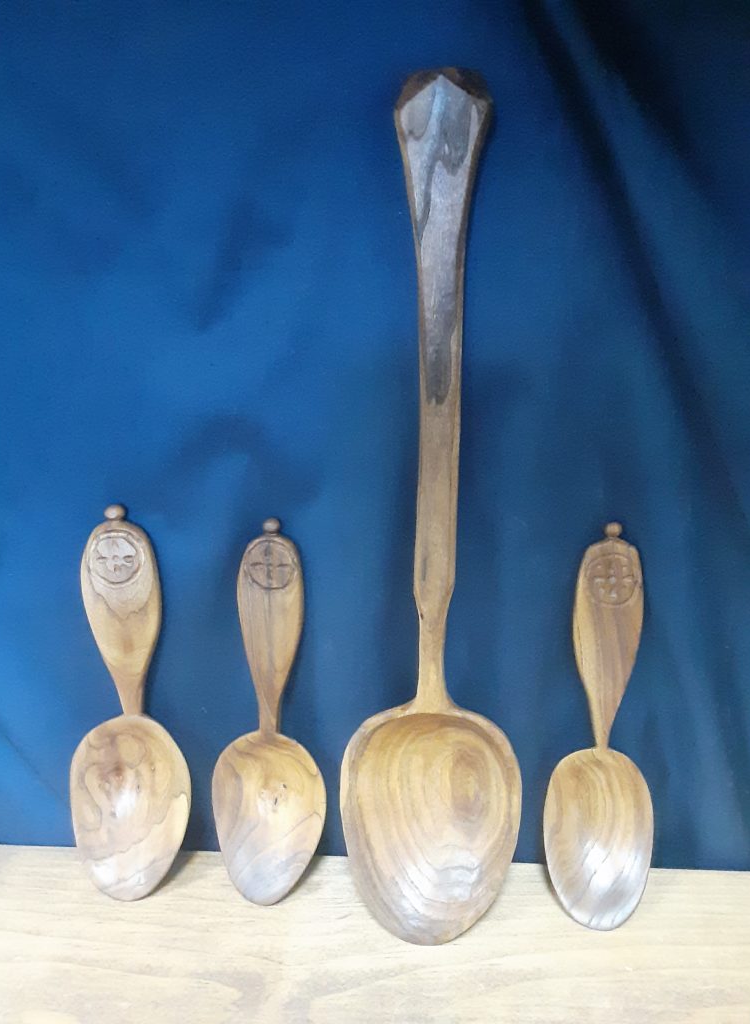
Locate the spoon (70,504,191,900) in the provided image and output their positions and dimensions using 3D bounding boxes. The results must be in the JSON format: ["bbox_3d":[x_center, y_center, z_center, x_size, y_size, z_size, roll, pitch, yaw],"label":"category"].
[{"bbox_3d":[-0.112,0.084,0.372,0.054,0.174,0.026,-5,-7,2],"label":"spoon"}]

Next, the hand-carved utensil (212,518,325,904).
[{"bbox_3d":[-0.047,0.088,0.370,0.051,0.169,0.025,0,-7,2],"label":"hand-carved utensil"}]

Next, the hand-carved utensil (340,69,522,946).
[{"bbox_3d":[0.026,-0.007,0.354,0.074,0.366,0.050,1,-3,2],"label":"hand-carved utensil"}]

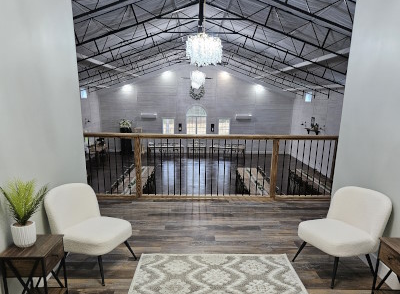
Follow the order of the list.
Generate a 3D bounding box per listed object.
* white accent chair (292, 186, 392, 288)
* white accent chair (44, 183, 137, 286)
[{"bbox_3d":[1.332,0.827,2.539,0.630,0.760,0.530,-5,13,-28],"label":"white accent chair"},{"bbox_3d":[-1.008,0.788,2.549,0.630,0.760,0.530,7,13,27],"label":"white accent chair"}]

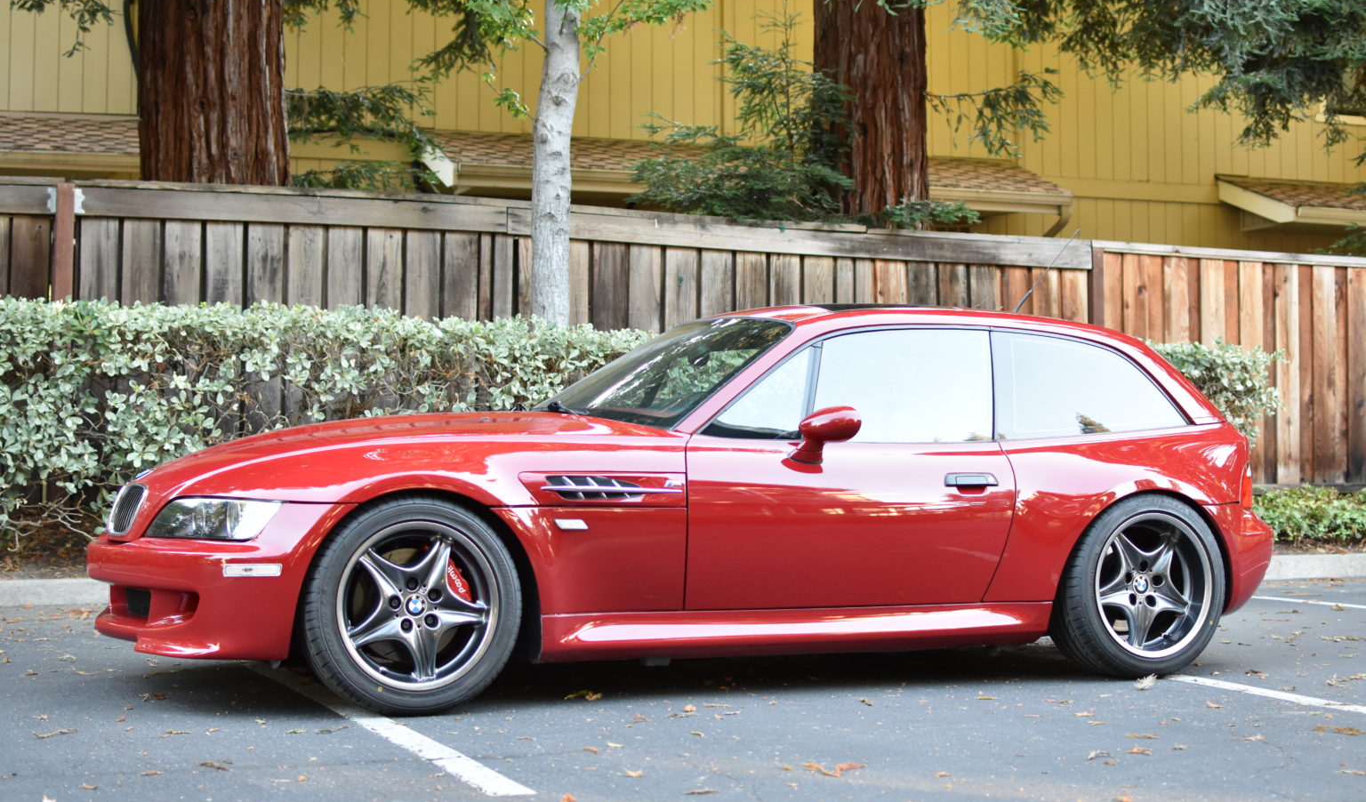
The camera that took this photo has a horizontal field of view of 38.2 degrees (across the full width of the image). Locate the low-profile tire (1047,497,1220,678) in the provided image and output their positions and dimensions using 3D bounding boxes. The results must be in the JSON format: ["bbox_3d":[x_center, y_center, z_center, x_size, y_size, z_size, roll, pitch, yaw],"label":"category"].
[{"bbox_3d":[1.483,0.607,6.533,0.628,0.625,0.250,1,-3,-24],"label":"low-profile tire"}]

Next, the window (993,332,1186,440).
[{"bbox_3d":[1.302,-0.065,6.594,0.789,0.401,0.040,-3,-29,-28],"label":"window"}]

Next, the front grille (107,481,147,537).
[{"bbox_3d":[-1.646,0.322,5.846,0.052,0.150,0.183,24,-12,-31],"label":"front grille"}]

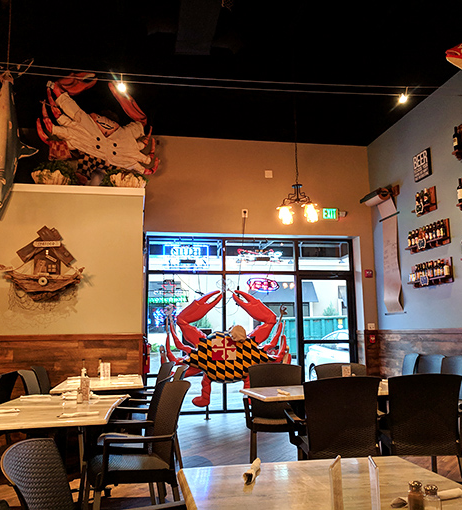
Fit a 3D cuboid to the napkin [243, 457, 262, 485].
[{"bbox_3d":[0.070,0.662,1.573,0.042,0.040,0.205,-3,-9,13],"label":"napkin"}]

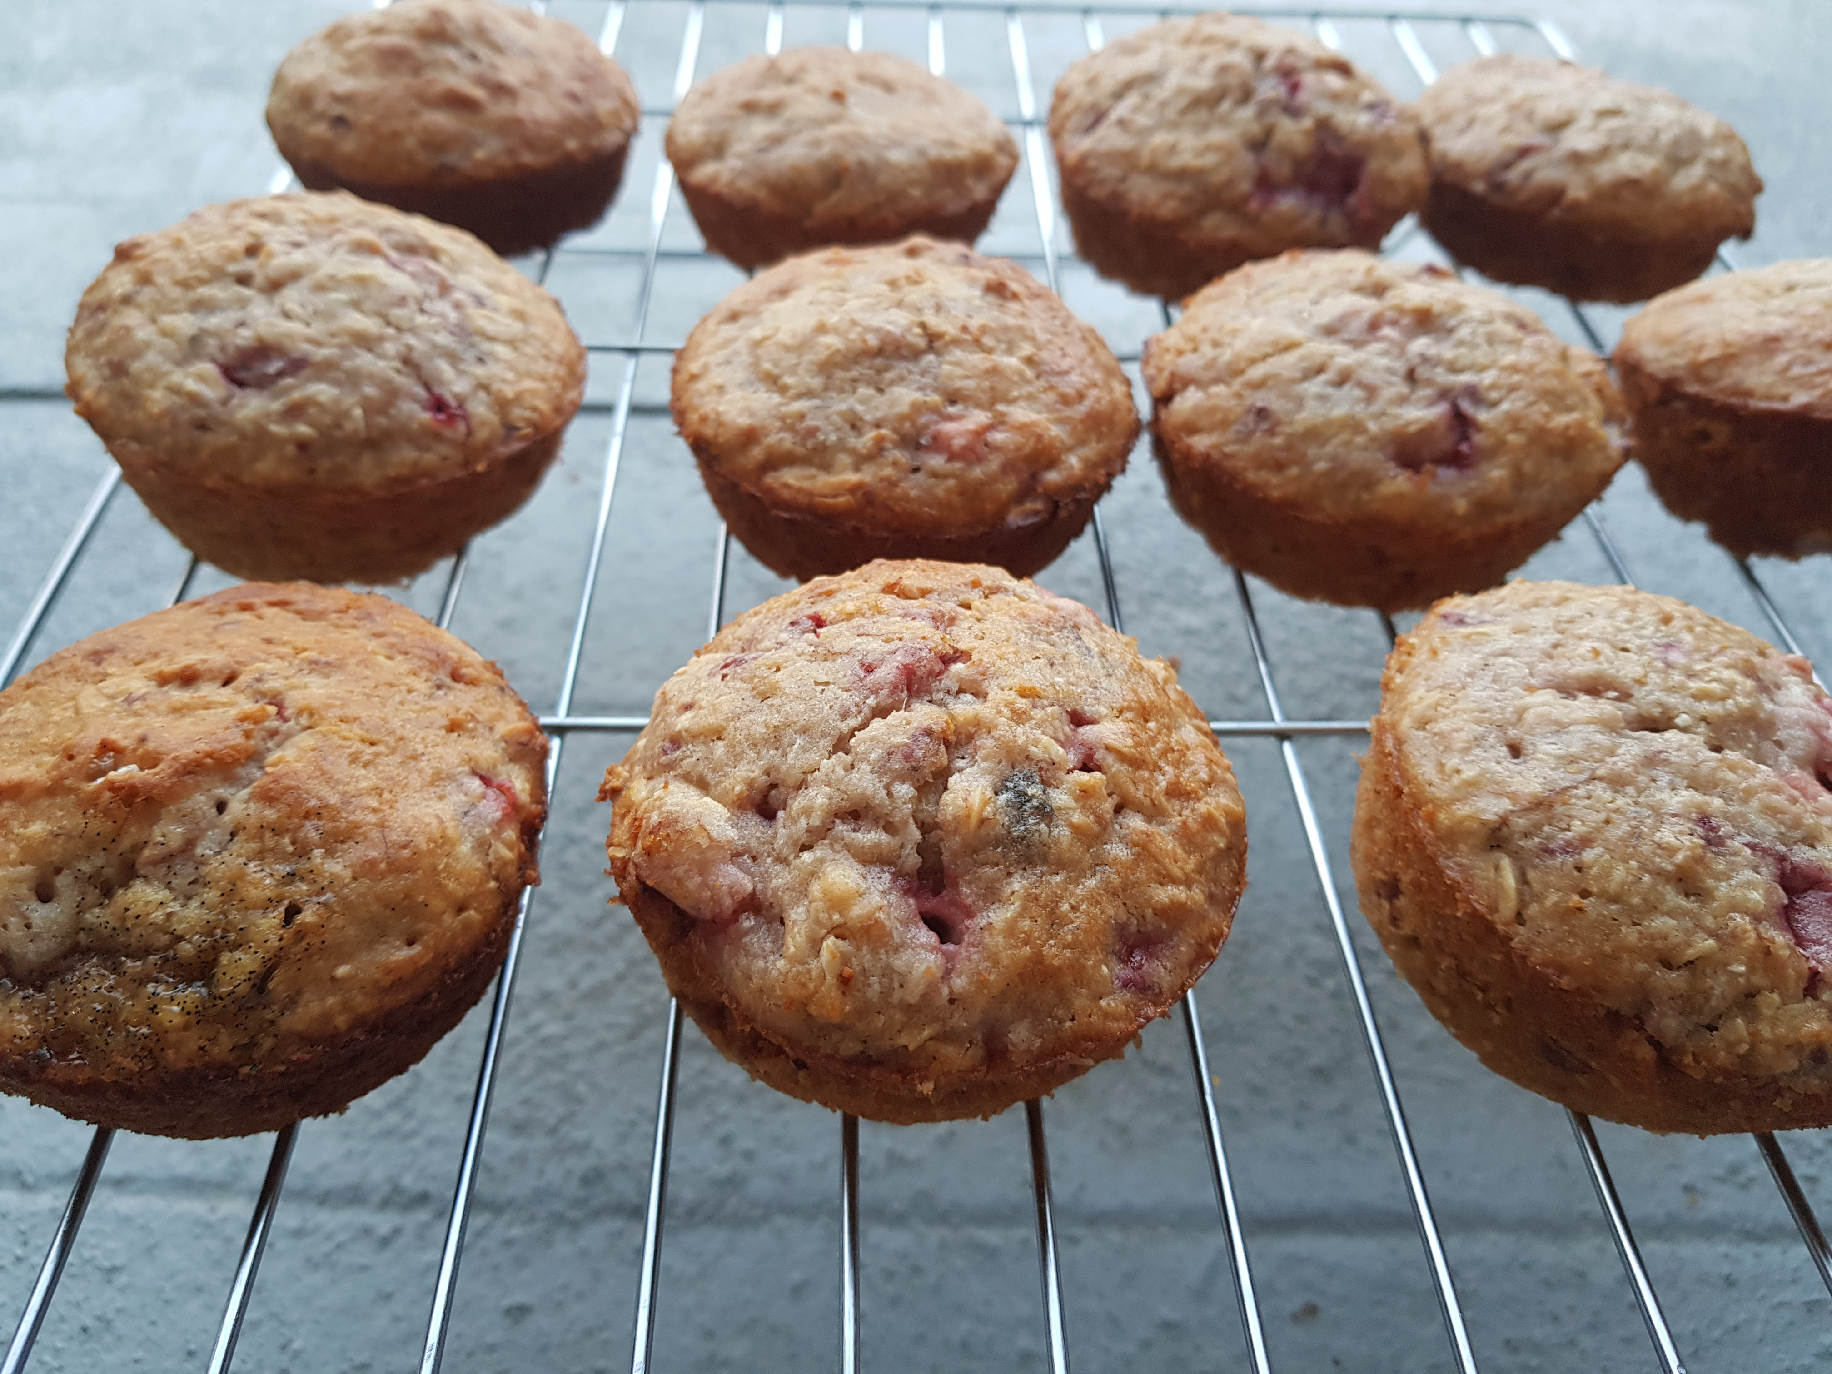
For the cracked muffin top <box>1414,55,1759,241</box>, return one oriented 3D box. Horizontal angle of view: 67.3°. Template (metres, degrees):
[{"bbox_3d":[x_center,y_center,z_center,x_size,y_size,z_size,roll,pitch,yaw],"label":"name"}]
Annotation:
[{"bbox_3d":[0.141,-0.117,0.284,0.073,0.016,0.073,0,47,-2],"label":"cracked muffin top"}]

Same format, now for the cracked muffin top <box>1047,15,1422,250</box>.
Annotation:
[{"bbox_3d":[0.065,-0.116,0.276,0.078,0.022,0.078,0,47,-2],"label":"cracked muffin top"}]

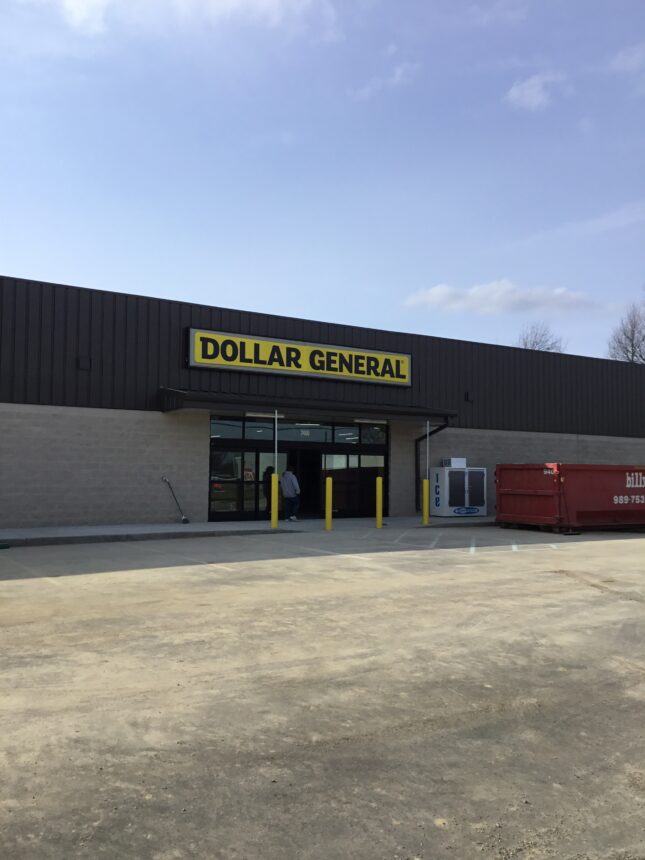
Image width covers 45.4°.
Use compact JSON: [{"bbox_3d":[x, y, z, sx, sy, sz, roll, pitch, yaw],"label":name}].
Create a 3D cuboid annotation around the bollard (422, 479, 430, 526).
[{"bbox_3d":[3.048,2.126,22.677,0.173,1.340,0.173,3,-4,-33],"label":"bollard"}]

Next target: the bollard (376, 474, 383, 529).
[{"bbox_3d":[1.606,2.043,21.747,0.173,1.430,0.173,1,-3,0],"label":"bollard"}]

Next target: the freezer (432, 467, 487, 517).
[{"bbox_3d":[4.591,2.086,26.041,1.890,1.640,0.780,3,-4,-33],"label":"freezer"}]

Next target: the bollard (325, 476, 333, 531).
[{"bbox_3d":[0.177,2.002,20.823,0.173,1.440,0.173,3,-4,-33],"label":"bollard"}]

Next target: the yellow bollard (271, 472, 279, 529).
[{"bbox_3d":[-1.228,1.833,19.922,0.173,1.400,0.173,1,-3,0],"label":"yellow bollard"}]

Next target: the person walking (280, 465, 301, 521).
[{"bbox_3d":[-0.916,1.844,22.688,0.560,1.670,0.420,1,-3,-14],"label":"person walking"}]

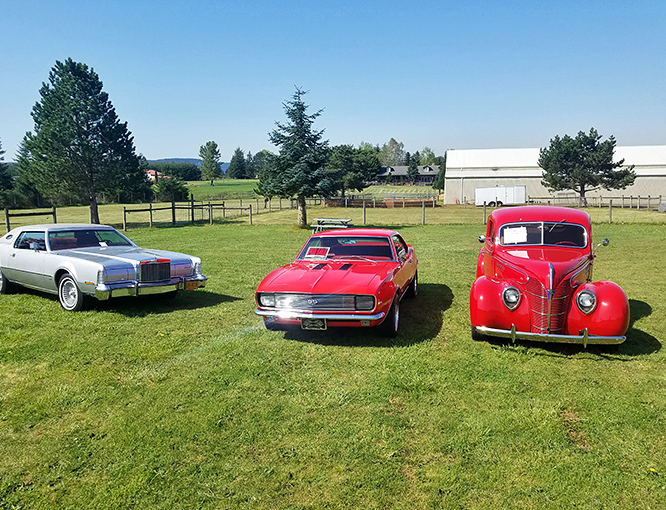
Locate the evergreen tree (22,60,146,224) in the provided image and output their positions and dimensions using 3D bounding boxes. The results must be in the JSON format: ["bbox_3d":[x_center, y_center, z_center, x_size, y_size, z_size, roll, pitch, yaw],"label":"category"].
[{"bbox_3d":[-13.559,-6.052,27.757,6.541,8.793,6.541,0,7,0],"label":"evergreen tree"}]

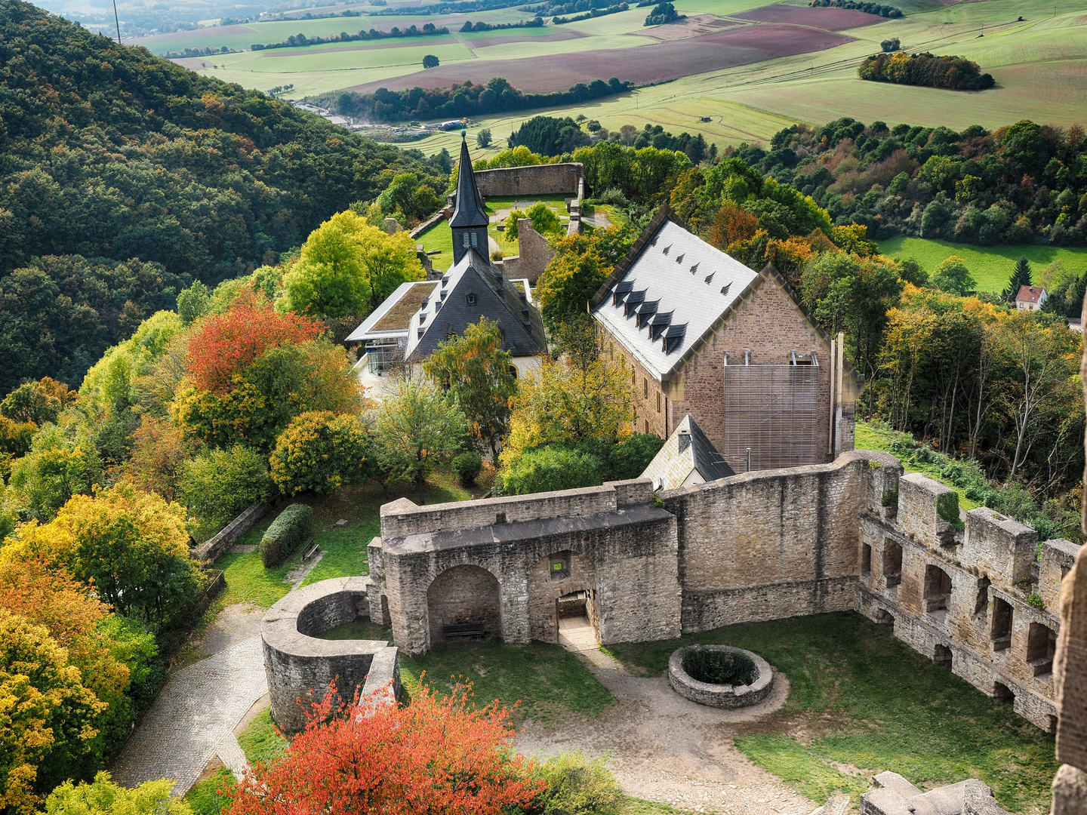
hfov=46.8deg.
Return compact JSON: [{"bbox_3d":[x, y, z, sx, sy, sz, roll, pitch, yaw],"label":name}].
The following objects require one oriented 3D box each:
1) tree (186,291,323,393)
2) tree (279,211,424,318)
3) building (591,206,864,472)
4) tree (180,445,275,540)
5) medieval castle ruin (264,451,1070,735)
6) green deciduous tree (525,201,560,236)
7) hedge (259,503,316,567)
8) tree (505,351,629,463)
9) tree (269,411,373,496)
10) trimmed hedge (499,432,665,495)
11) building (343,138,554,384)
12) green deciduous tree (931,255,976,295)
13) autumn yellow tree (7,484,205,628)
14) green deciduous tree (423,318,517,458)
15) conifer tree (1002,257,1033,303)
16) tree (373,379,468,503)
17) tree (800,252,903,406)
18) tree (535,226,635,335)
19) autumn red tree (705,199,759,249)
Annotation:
[{"bbox_3d":[-20.836,-3.053,91.473,9.950,10.660,9.460,-3,20,0],"label":"tree"},{"bbox_3d":[-19.058,-13.153,125.464,14.460,12.440,12.500,-3,20,0],"label":"tree"},{"bbox_3d":[13.825,-6.200,106.520,14.960,16.910,27.670,-5,18,-8],"label":"building"},{"bbox_3d":[-19.226,4.883,75.905,5.700,5.220,5.420,-3,20,0],"label":"tree"},{"bbox_3d":[4.256,7.918,50.046,31.900,8.900,13.500,-3,20,0],"label":"medieval castle ruin"},{"bbox_3d":[-0.058,-31.228,209.025,5.900,6.400,5.900,-2,18,0],"label":"green deciduous tree"},{"bbox_3d":[-16.004,7.960,78.758,1.450,2.150,4.900,1,18,12],"label":"hedge"},{"bbox_3d":[1.861,0.390,92.446,9.600,10.200,9.600,-2,18,0],"label":"tree"},{"bbox_3d":[-15.468,3.422,86.617,6.900,5.800,6.900,-2,18,0],"label":"tree"},{"bbox_3d":[2.423,3.868,88.043,11.300,3.000,4.000,0,18,8],"label":"trimmed hedge"},{"bbox_3d":[-8.339,-13.400,110.439,17.100,20.400,21.000,-3,20,0],"label":"building"},{"bbox_3d":[134.108,-42.693,409.791,14.500,14.500,14.500,-2,18,0],"label":"green deciduous tree"},{"bbox_3d":[-22.207,7.742,63.830,10.000,7.980,9.500,-3,20,0],"label":"autumn yellow tree"},{"bbox_3d":[-5.307,-1.230,95.294,7.200,11.200,7.200,-2,18,0],"label":"green deciduous tree"},{"bbox_3d":[152.892,-40.685,402.669,9.500,15.300,9.500,-2,18,0],"label":"conifer tree"},{"bbox_3d":[-7.316,2.131,74.792,5.510,7.730,5.230,-3,20,0],"label":"tree"},{"bbox_3d":[23.481,-5.861,95.695,8.220,11.950,7.810,-3,20,0],"label":"tree"},{"bbox_3d":[3.687,-10.307,110.316,9.140,11.140,8.680,-3,20,0],"label":"tree"},{"bbox_3d":[17.983,-15.178,119.876,5.580,9.260,5.300,-3,20,0],"label":"autumn red tree"}]

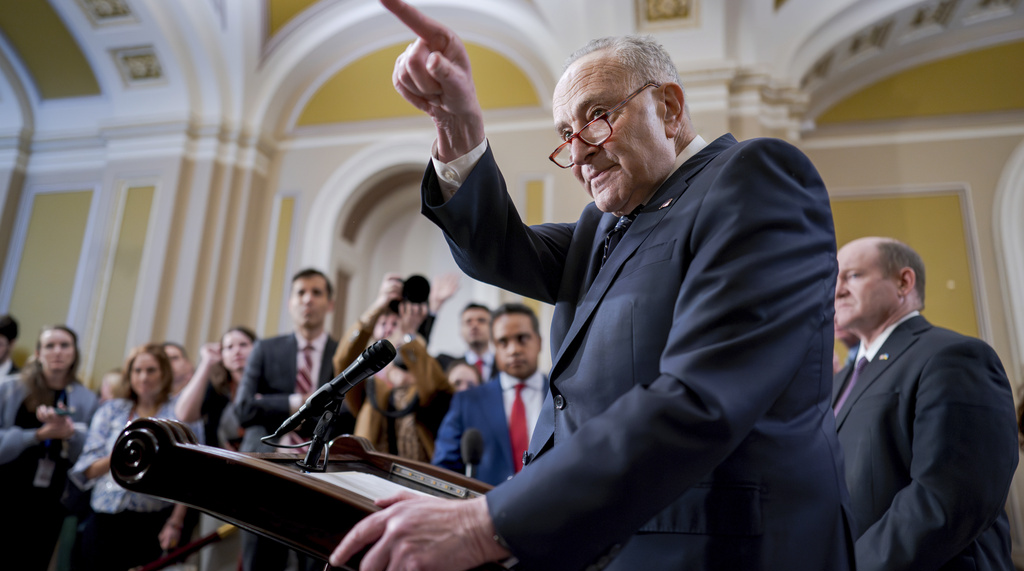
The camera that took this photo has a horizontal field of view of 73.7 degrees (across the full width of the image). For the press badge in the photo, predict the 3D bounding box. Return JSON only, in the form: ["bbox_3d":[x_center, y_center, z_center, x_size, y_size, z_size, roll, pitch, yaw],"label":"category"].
[{"bbox_3d":[-1.931,0.772,2.820,0.070,0.115,0.010,11,-17,-30],"label":"press badge"}]

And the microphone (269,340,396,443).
[{"bbox_3d":[-0.250,0.149,0.960,0.220,0.050,0.045,-37,-26,10],"label":"microphone"}]

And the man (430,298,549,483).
[{"bbox_3d":[-0.028,0.875,2.102,0.510,1.693,0.330,3,-15,-5],"label":"man"}]

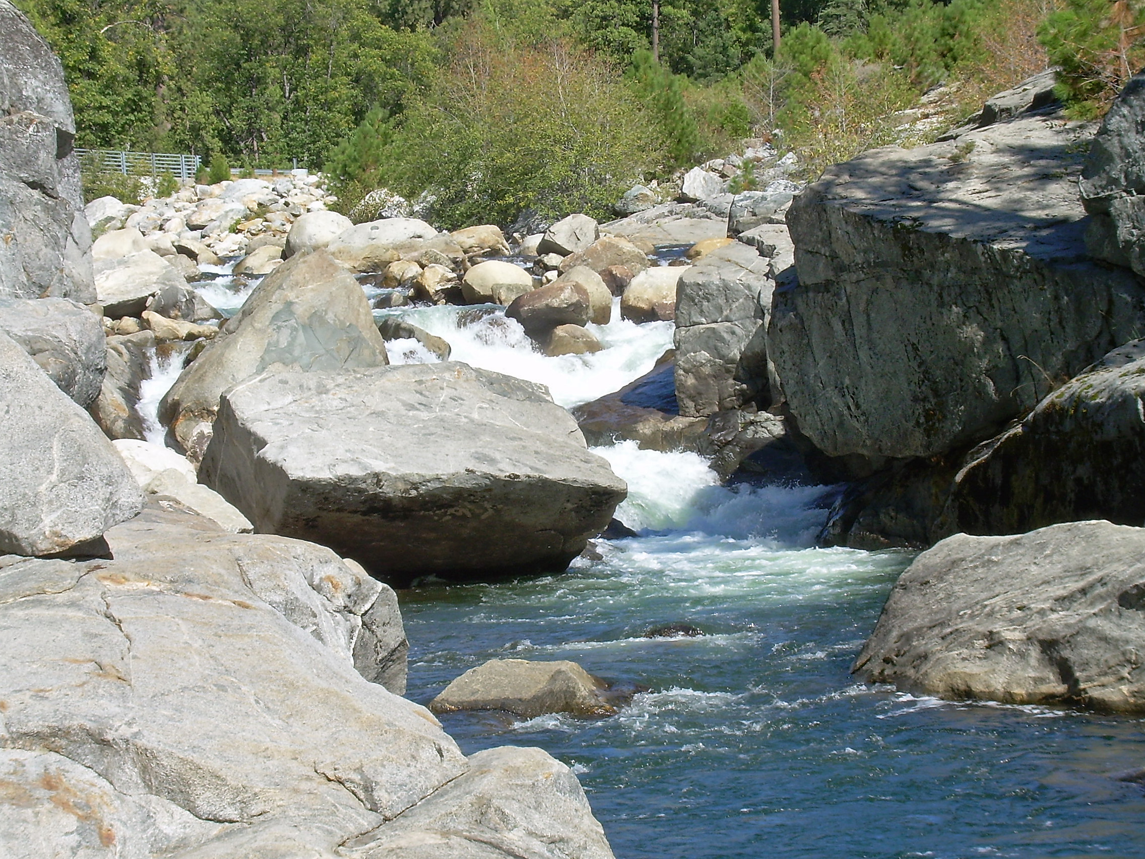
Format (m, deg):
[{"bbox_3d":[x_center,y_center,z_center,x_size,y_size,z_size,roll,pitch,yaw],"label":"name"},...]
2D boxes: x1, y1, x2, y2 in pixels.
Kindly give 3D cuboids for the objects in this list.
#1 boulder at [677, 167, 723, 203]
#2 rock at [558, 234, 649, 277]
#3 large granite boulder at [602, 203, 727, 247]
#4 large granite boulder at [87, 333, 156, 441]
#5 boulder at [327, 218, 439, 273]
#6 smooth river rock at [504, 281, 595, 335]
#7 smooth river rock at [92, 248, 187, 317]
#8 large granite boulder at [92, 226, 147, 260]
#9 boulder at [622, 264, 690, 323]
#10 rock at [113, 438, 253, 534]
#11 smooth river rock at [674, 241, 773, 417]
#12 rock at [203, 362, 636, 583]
[{"bbox_3d":[4.390,-8.323,124.000,1.550,1.240,1.200,0,5,2],"label":"boulder"},{"bbox_3d":[0.774,-4.259,90.000,2.230,1.110,1.700,0,5,0],"label":"rock"},{"bbox_3d":[2.824,-6.236,111.000,4.090,1.360,3.200,0,5,1],"label":"large granite boulder"},{"bbox_3d":[-7.751,-0.732,62.000,1.310,1.820,1.600,-1,5,-7],"label":"large granite boulder"},{"bbox_3d":[-4.893,-4.788,95.000,3.040,1.420,2.200,0,5,-3],"label":"boulder"},{"bbox_3d":[-0.534,-2.732,82.000,1.940,1.240,1.500,0,5,0],"label":"smooth river rock"},{"bbox_3d":[-9.348,-3.126,78.000,2.190,1.420,1.800,-1,5,-7],"label":"smooth river rock"},{"bbox_3d":[-10.736,-4.400,86.000,1.259,0.814,1.200,0,5,0],"label":"large granite boulder"},{"bbox_3d":[2.051,-3.193,86.000,1.800,1.370,1.500,0,5,1],"label":"boulder"},{"bbox_3d":[-3.012,0.465,28.000,1.150,0.750,1.050,0,3,0],"label":"rock"},{"bbox_3d":[2.470,-1.666,60.000,1.530,2.808,2.000,0,5,0],"label":"smooth river rock"},{"bbox_3d":[-2.054,0.524,49.000,5.499,2.695,4.200,0,5,0],"label":"rock"}]

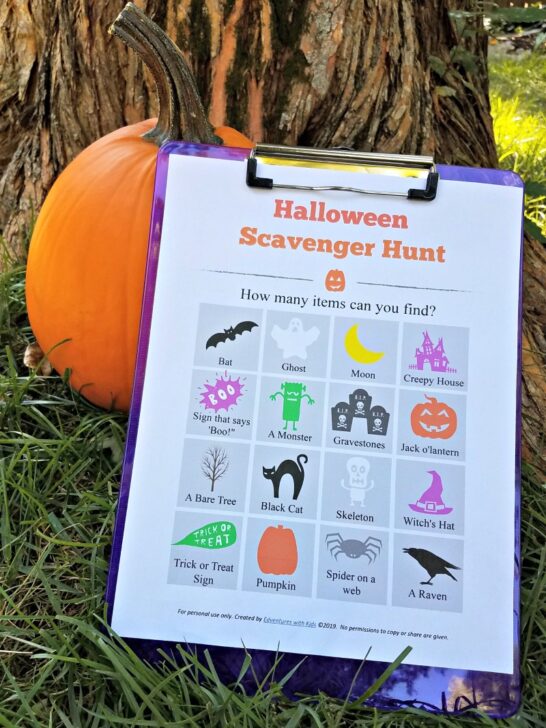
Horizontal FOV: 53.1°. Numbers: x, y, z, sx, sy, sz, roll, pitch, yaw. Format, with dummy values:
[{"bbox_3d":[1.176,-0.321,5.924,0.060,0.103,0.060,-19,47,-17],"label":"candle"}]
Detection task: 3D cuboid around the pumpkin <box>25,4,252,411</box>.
[{"bbox_3d":[-0.072,-0.102,0.446,0.246,0.316,0.246,4,33,0],"label":"pumpkin"}]

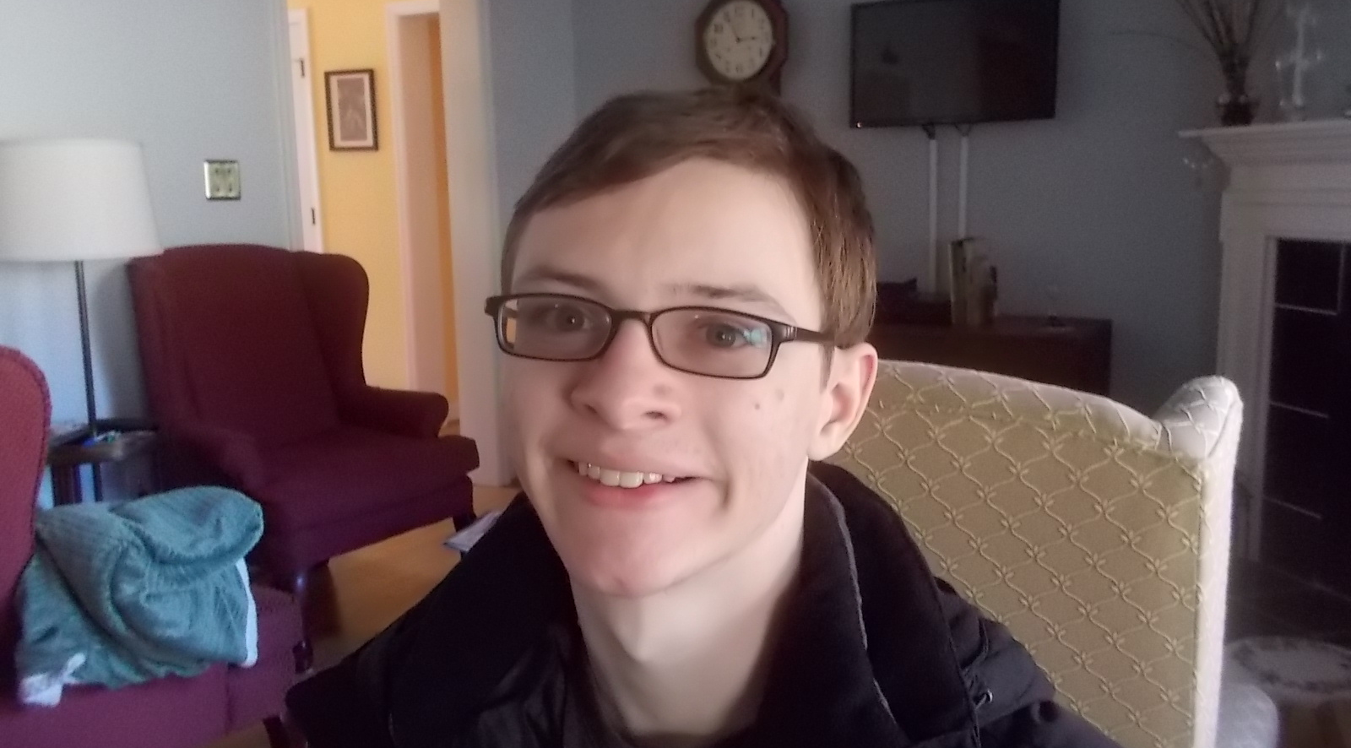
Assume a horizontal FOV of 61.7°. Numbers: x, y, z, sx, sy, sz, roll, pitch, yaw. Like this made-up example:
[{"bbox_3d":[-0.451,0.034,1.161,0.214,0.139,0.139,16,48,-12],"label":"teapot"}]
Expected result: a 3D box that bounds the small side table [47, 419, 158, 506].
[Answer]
[{"bbox_3d":[-1.515,0.458,3.047,0.380,0.610,0.380,5,11,33],"label":"small side table"}]

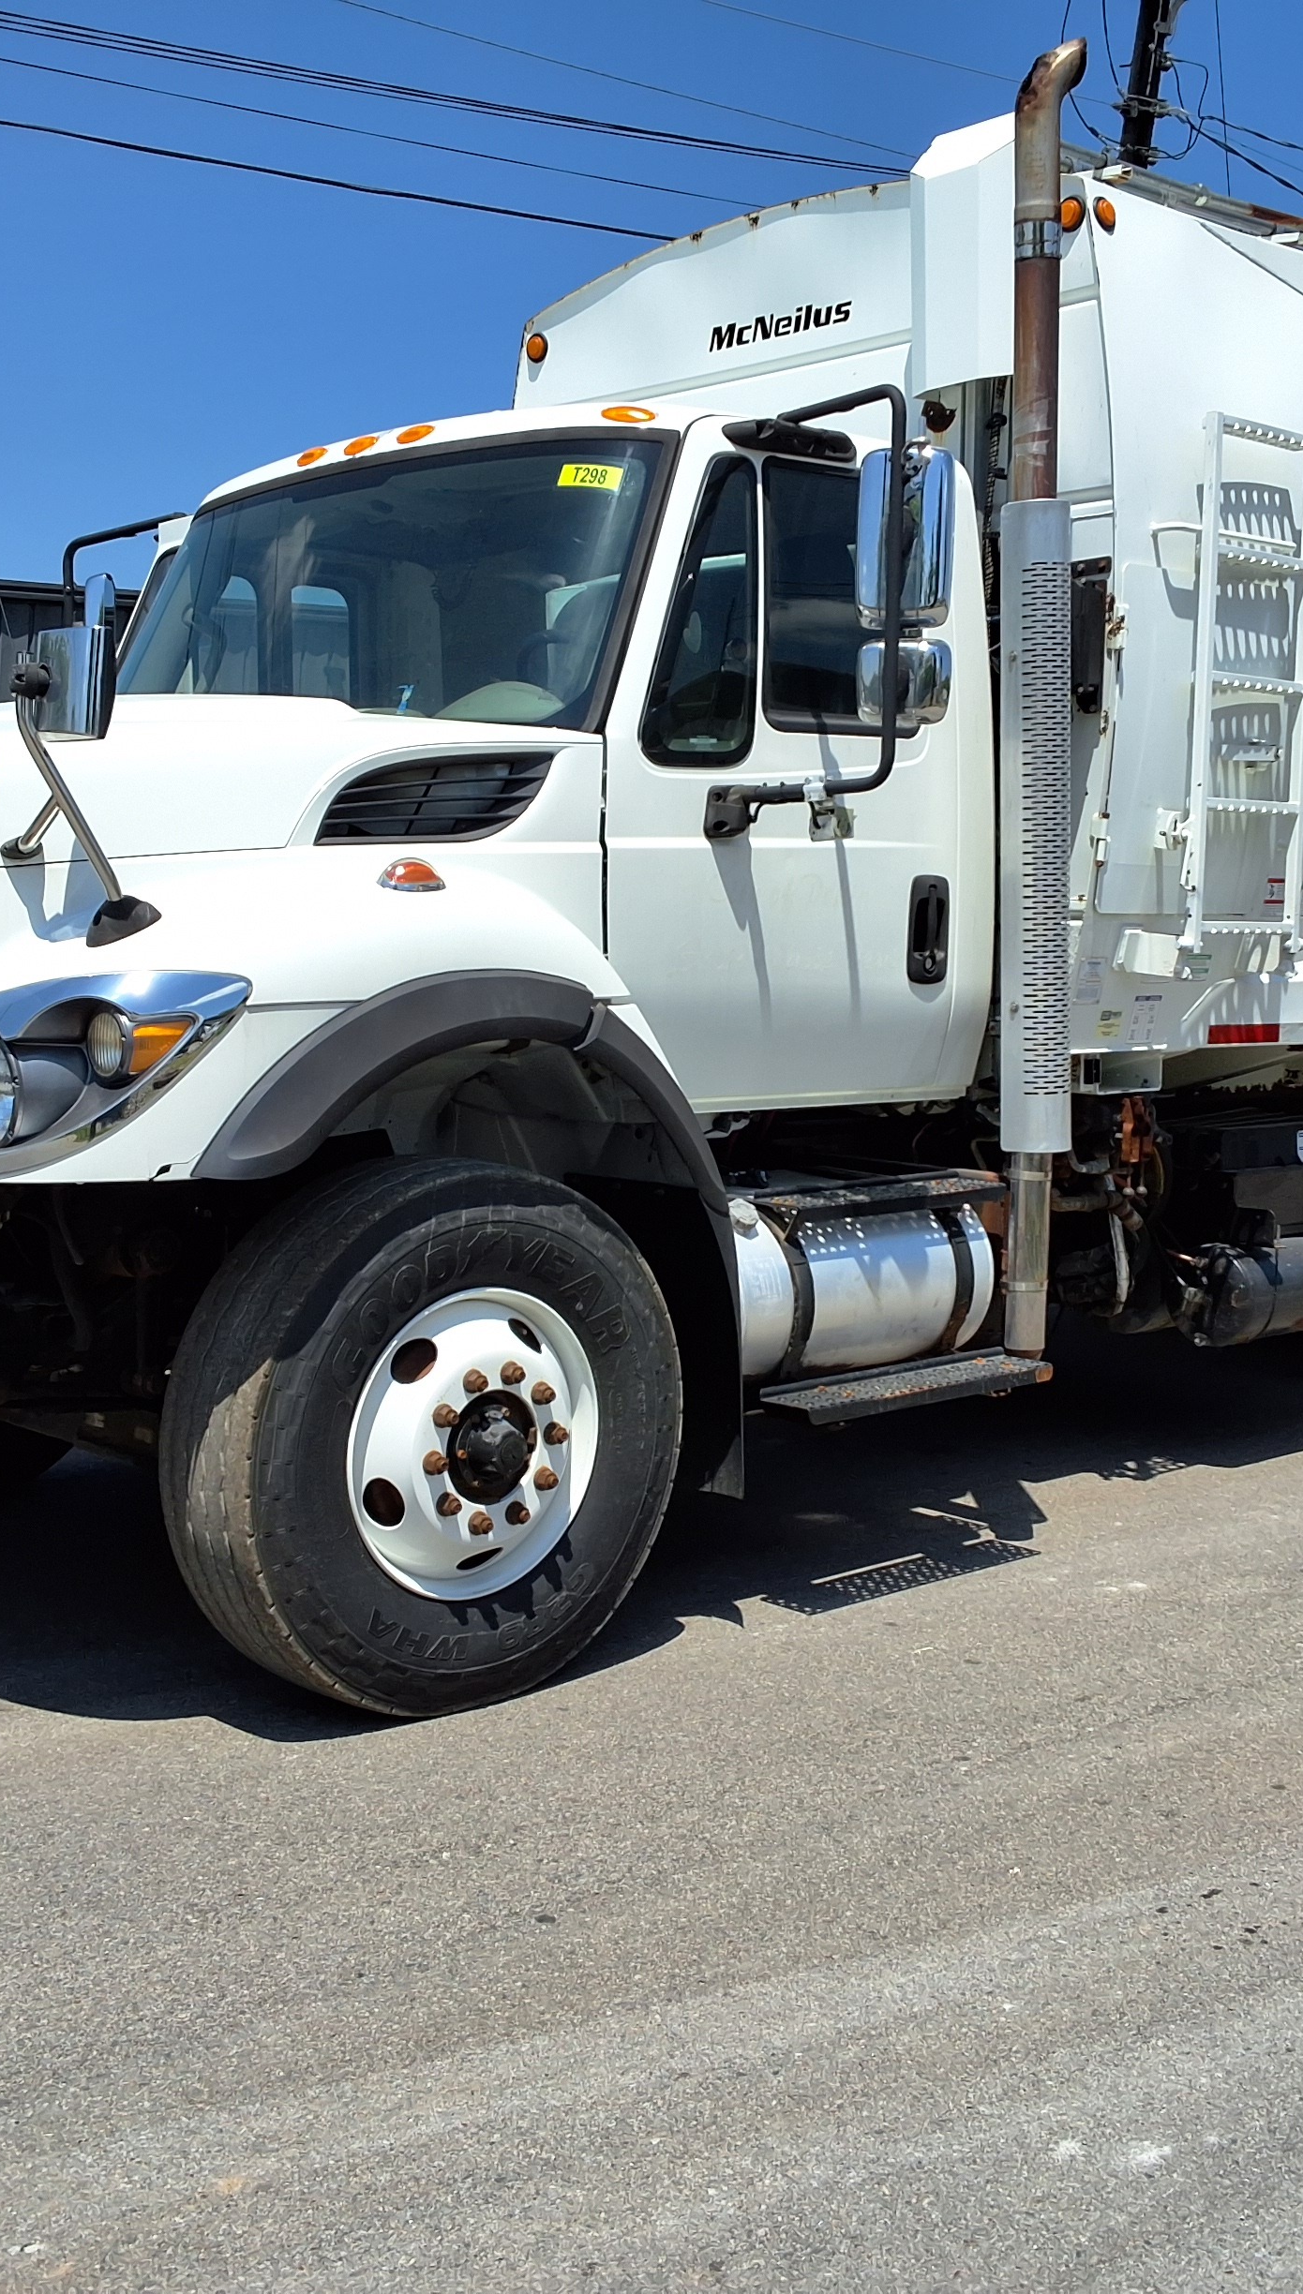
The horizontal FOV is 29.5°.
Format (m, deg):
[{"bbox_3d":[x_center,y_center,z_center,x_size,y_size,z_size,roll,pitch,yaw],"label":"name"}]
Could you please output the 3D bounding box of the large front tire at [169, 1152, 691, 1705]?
[{"bbox_3d":[-0.410,0.542,4.734,1.060,1.055,0.315,-4,7,-42],"label":"large front tire"}]

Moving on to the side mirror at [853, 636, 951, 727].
[{"bbox_3d":[0.507,-0.934,4.981,0.185,0.176,0.100,3,6,27],"label":"side mirror"}]

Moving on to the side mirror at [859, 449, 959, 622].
[{"bbox_3d":[0.510,-1.219,4.956,0.185,0.349,0.100,3,6,27],"label":"side mirror"}]

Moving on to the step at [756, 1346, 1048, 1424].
[{"bbox_3d":[0.564,0.528,5.486,0.820,0.065,0.210,-4,7,-42],"label":"step"}]

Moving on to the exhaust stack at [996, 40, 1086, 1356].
[{"bbox_3d":[0.925,-1.025,5.836,0.200,3.100,0.170,-4,7,-42],"label":"exhaust stack"}]

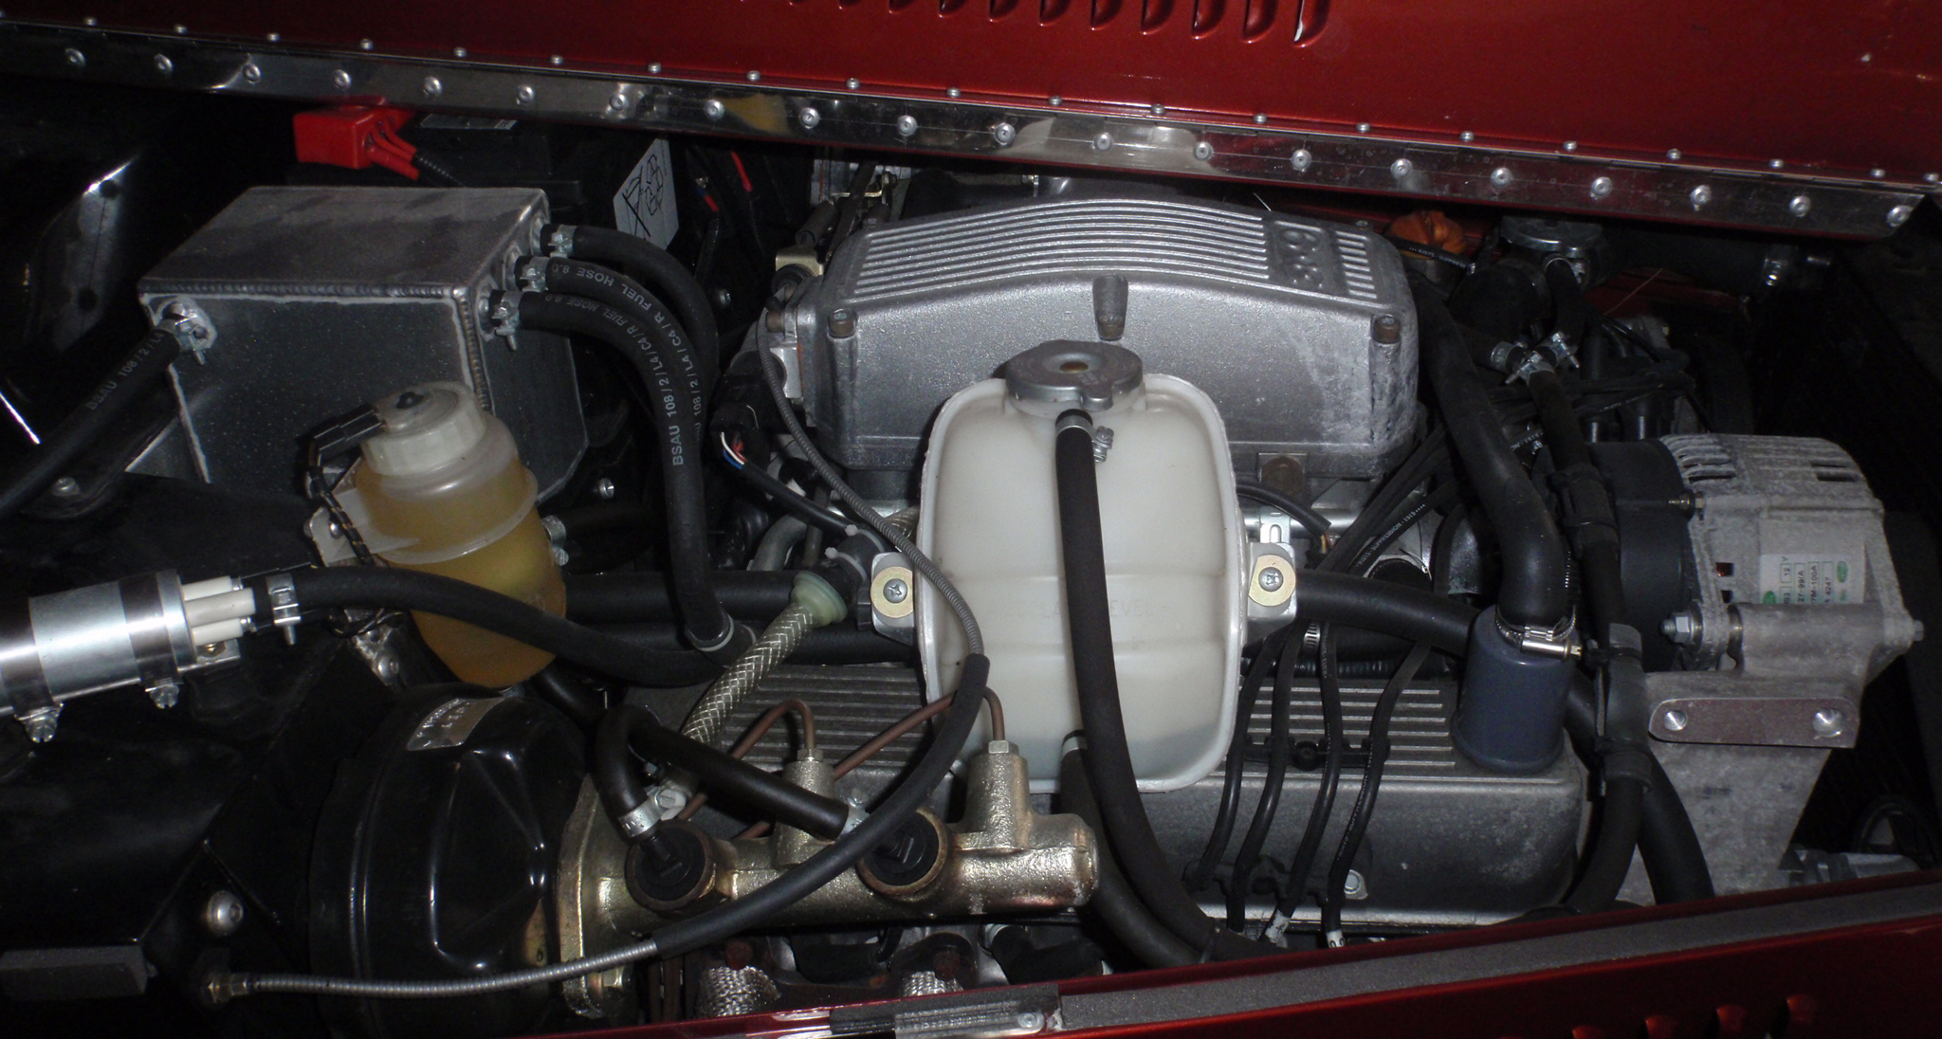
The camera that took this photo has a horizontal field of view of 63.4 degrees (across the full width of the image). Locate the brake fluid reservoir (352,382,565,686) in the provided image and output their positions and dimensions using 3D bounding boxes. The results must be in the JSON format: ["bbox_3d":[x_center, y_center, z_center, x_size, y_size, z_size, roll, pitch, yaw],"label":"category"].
[{"bbox_3d":[-0.228,0.006,0.700,0.081,0.145,0.081,0,34,6],"label":"brake fluid reservoir"}]

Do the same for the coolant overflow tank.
[{"bbox_3d":[0.047,0.029,0.698,0.150,0.207,0.095,0,19,3],"label":"coolant overflow tank"}]

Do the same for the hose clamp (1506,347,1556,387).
[{"bbox_3d":[0.307,-0.084,0.860,0.027,0.013,0.023,-43,6,6],"label":"hose clamp"}]

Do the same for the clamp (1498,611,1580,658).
[{"bbox_3d":[0.260,0.049,0.720,0.038,0.014,0.038,2,34,5],"label":"clamp"}]

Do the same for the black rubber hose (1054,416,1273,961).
[{"bbox_3d":[0.076,0.068,0.640,0.090,0.222,0.045,0,10,0],"label":"black rubber hose"}]

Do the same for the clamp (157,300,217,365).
[{"bbox_3d":[-0.357,-0.085,0.715,0.018,0.028,0.024,-17,7,37],"label":"clamp"}]

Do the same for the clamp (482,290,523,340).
[{"bbox_3d":[-0.221,-0.096,0.745,0.014,0.025,0.023,-6,18,5],"label":"clamp"}]

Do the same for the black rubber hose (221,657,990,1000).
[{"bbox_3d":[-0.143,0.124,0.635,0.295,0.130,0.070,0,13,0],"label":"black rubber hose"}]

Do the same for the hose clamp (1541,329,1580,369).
[{"bbox_3d":[0.323,-0.093,0.860,0.013,0.024,0.023,-30,9,4],"label":"hose clamp"}]

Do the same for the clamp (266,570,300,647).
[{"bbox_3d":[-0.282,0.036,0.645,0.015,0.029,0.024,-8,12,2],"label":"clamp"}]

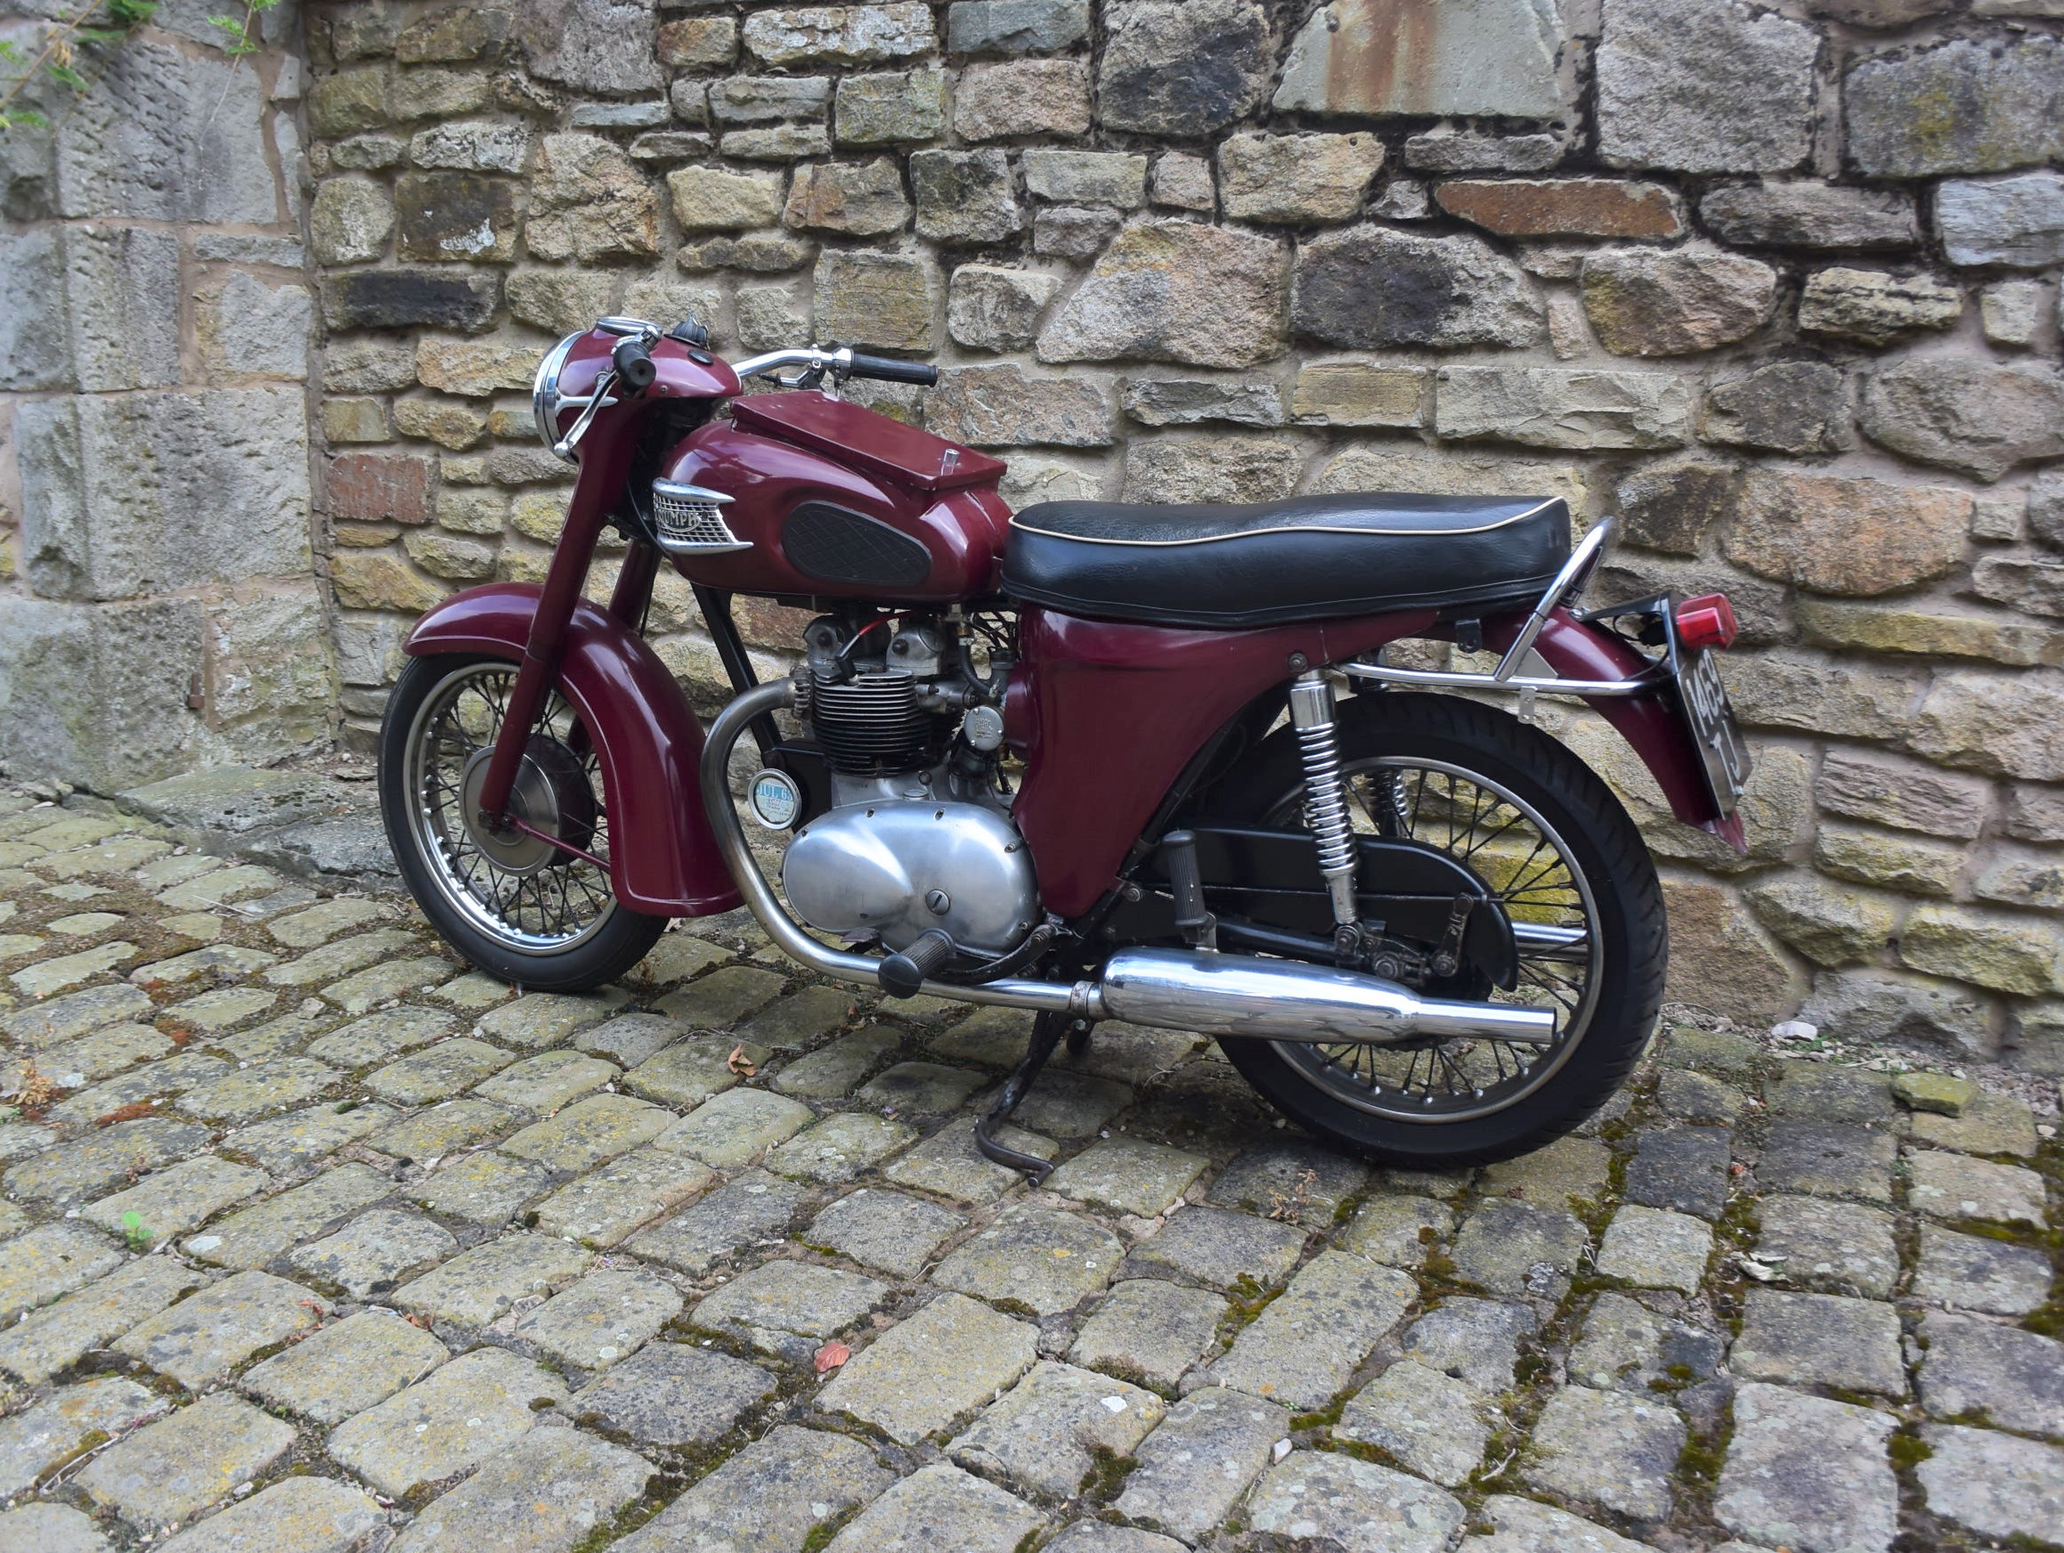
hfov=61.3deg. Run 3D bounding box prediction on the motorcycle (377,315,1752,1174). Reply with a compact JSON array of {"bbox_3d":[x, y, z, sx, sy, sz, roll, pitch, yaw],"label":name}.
[{"bbox_3d":[-0.130,-0.085,2.332,2.019,1.024,0.700,7,15,25],"label":"motorcycle"}]

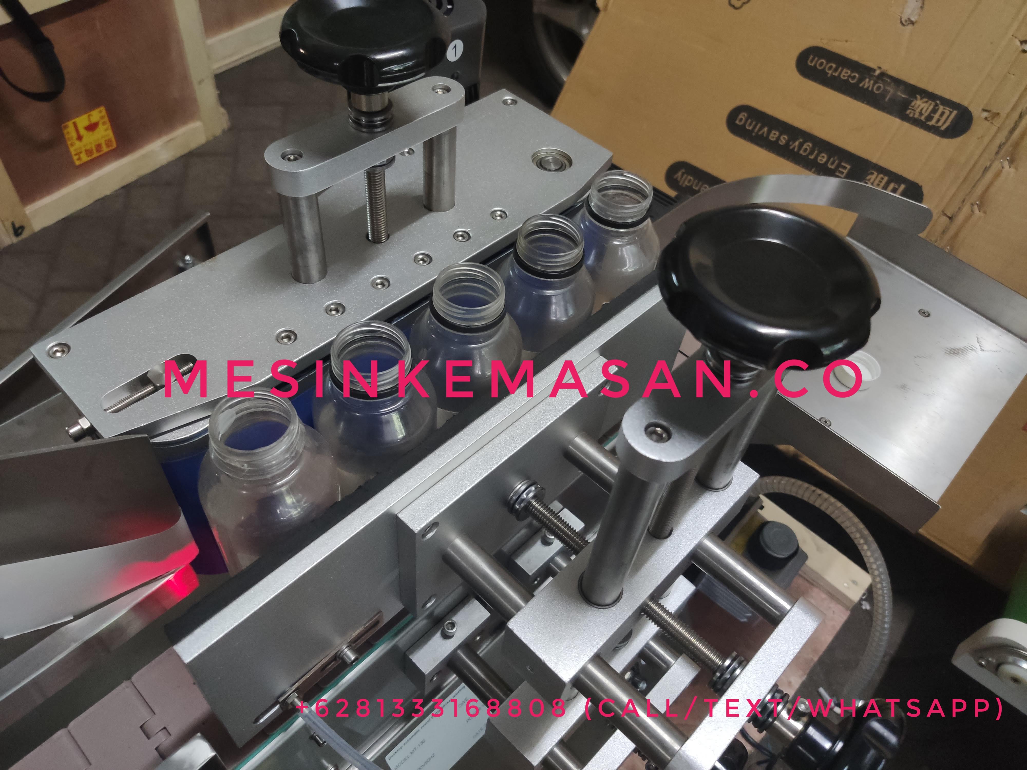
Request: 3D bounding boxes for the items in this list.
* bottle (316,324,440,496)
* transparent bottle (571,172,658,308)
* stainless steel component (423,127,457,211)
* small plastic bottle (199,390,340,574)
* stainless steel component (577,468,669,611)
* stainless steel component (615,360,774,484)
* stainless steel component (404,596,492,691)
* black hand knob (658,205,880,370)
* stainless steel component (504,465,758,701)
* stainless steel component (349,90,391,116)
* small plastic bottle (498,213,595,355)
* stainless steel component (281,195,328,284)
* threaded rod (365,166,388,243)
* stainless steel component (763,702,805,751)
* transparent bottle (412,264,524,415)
[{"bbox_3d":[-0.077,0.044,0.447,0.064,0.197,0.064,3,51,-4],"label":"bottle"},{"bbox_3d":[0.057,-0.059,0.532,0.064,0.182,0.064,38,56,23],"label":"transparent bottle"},{"bbox_3d":[-0.044,-0.136,0.466,0.020,0.062,0.020,3,50,-4],"label":"stainless steel component"},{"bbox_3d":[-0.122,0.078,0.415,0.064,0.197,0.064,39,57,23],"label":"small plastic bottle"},{"bbox_3d":[0.049,0.064,0.341,0.020,0.121,0.020,3,50,-4],"label":"stainless steel component"},{"bbox_3d":[0.089,-0.003,0.320,0.027,0.015,0.127,39,57,23],"label":"stainless steel component"},{"bbox_3d":[-0.045,0.180,0.537,0.021,0.038,0.060,38,56,23],"label":"stainless steel component"},{"bbox_3d":[0.092,-0.034,0.283,0.079,0.032,0.079,3,51,-4],"label":"black hand knob"},{"bbox_3d":[0.068,0.097,0.426,0.040,0.040,0.169,39,57,23],"label":"stainless steel component"},{"bbox_3d":[-0.073,-0.149,0.393,0.020,0.011,0.020,38,56,23],"label":"stainless steel component"},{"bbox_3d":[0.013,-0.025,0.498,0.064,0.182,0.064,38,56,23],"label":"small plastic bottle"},{"bbox_3d":[-0.113,-0.084,0.414,0.020,0.062,0.020,3,50,-4],"label":"stainless steel component"},{"bbox_3d":[-0.079,-0.106,0.444,0.012,0.052,0.012,3,50,-4],"label":"threaded rod"},{"bbox_3d":[0.133,0.168,0.379,0.012,0.020,0.020,39,57,23],"label":"stainless steel component"},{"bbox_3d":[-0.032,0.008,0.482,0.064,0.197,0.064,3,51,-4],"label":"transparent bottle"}]

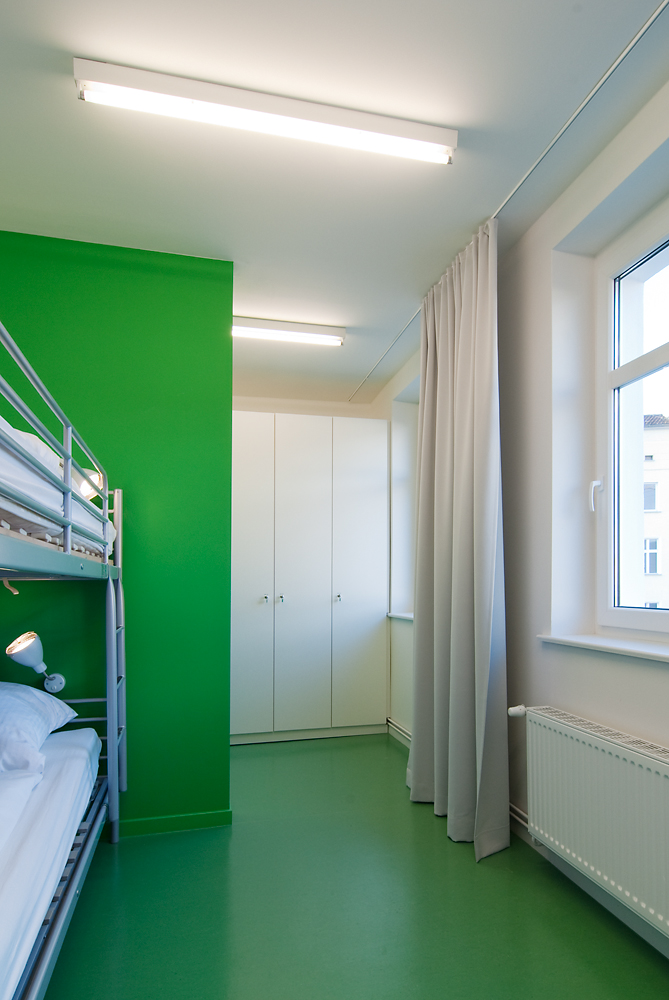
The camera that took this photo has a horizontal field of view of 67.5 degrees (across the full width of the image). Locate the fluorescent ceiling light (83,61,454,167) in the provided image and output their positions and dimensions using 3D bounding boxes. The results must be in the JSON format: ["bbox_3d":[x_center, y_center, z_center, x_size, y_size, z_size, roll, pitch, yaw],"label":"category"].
[{"bbox_3d":[-0.181,-1.259,1.653,1.237,0.092,0.065,2,-5,-12],"label":"fluorescent ceiling light"}]

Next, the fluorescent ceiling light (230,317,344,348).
[{"bbox_3d":[-0.538,-1.049,3.046,1.237,0.092,0.065,2,-5,-11],"label":"fluorescent ceiling light"}]

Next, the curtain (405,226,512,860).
[{"bbox_3d":[0.594,0.236,2.565,0.211,2.731,0.783,1,-5,-15],"label":"curtain"}]

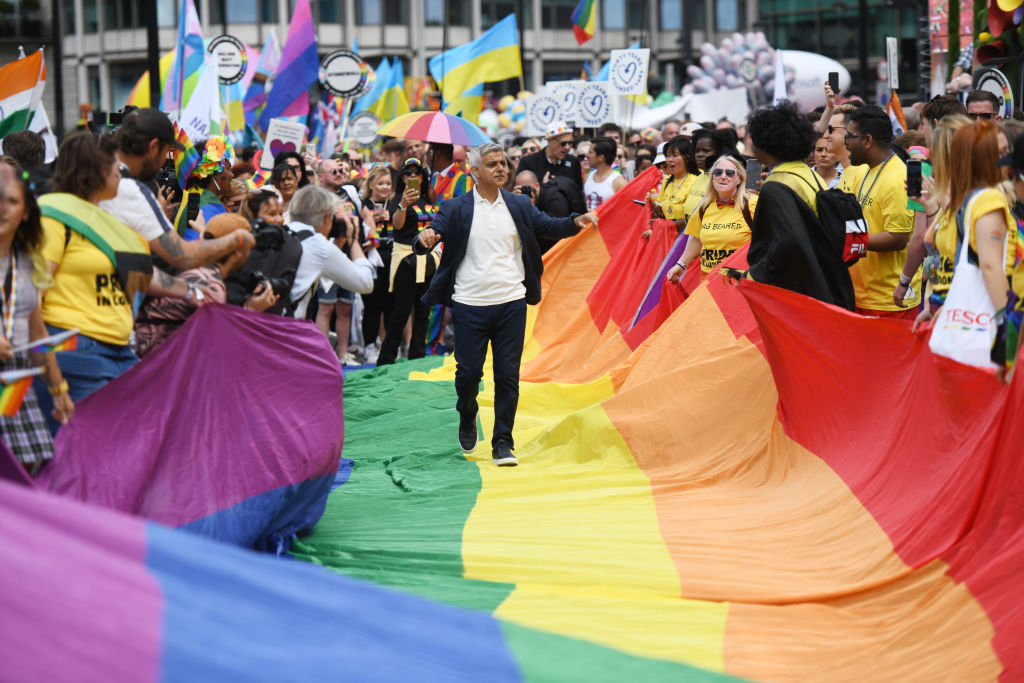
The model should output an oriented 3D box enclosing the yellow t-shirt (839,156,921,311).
[{"bbox_3d":[1.574,-0.465,16.400,0.300,0.680,0.500,-2,3,-32],"label":"yellow t-shirt"}]

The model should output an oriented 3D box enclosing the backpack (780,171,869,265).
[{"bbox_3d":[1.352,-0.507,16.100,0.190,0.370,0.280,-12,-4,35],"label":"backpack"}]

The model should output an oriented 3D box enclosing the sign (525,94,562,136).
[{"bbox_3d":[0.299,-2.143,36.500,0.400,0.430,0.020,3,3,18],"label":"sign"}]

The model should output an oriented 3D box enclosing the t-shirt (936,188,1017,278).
[{"bbox_3d":[1.846,-0.413,15.100,0.290,0.450,0.420,-2,3,-12],"label":"t-shirt"}]

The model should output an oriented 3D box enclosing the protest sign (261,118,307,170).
[{"bbox_3d":[-1.918,-1.640,32.300,0.297,0.420,0.020,13,2,-1],"label":"protest sign"}]

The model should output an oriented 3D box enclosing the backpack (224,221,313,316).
[{"bbox_3d":[-1.119,-0.338,17.800,0.250,0.470,0.320,-3,3,-35],"label":"backpack"}]

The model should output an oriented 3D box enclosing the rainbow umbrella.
[{"bbox_3d":[-0.626,-1.510,31.000,0.950,0.740,0.950,6,3,0],"label":"rainbow umbrella"}]

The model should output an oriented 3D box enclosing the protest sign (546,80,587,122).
[{"bbox_3d":[0.605,-2.665,43.000,0.430,0.520,0.020,-2,3,-3],"label":"protest sign"}]

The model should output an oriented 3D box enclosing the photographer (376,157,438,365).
[{"bbox_3d":[-0.814,-0.621,30.200,0.550,1.620,0.450,-1,3,-12],"label":"photographer"}]

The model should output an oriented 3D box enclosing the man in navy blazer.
[{"bbox_3d":[-0.024,-0.188,20.100,0.950,1.680,0.520,-1,3,-1],"label":"man in navy blazer"}]

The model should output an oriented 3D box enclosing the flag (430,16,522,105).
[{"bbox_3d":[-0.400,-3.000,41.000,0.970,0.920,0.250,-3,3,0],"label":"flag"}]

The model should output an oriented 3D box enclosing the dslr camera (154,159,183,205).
[{"bbox_3d":[-1.467,-0.679,16.400,0.170,0.170,0.150,-1,3,-15],"label":"dslr camera"}]

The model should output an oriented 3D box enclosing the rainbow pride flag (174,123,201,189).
[{"bbox_3d":[-1.424,-0.814,16.800,0.140,0.290,0.080,-1,3,11],"label":"rainbow pride flag"}]

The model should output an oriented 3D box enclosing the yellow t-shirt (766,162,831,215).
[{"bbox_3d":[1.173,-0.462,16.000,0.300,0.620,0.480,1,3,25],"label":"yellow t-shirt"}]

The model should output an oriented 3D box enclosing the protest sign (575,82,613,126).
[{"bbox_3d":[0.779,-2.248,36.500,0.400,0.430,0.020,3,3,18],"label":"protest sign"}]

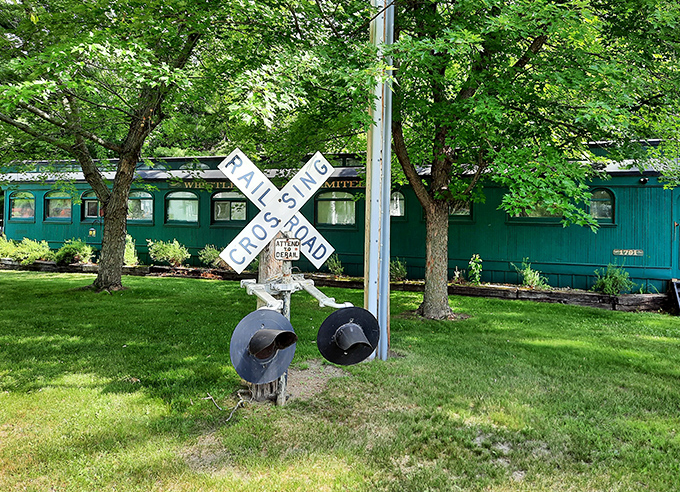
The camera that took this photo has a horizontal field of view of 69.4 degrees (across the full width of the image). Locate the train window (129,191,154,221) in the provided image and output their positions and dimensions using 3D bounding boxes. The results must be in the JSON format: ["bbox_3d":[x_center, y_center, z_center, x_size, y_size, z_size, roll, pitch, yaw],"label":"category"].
[{"bbox_3d":[-5.963,-1.154,14.551,1.187,0.944,0.120,2,2,19],"label":"train window"}]

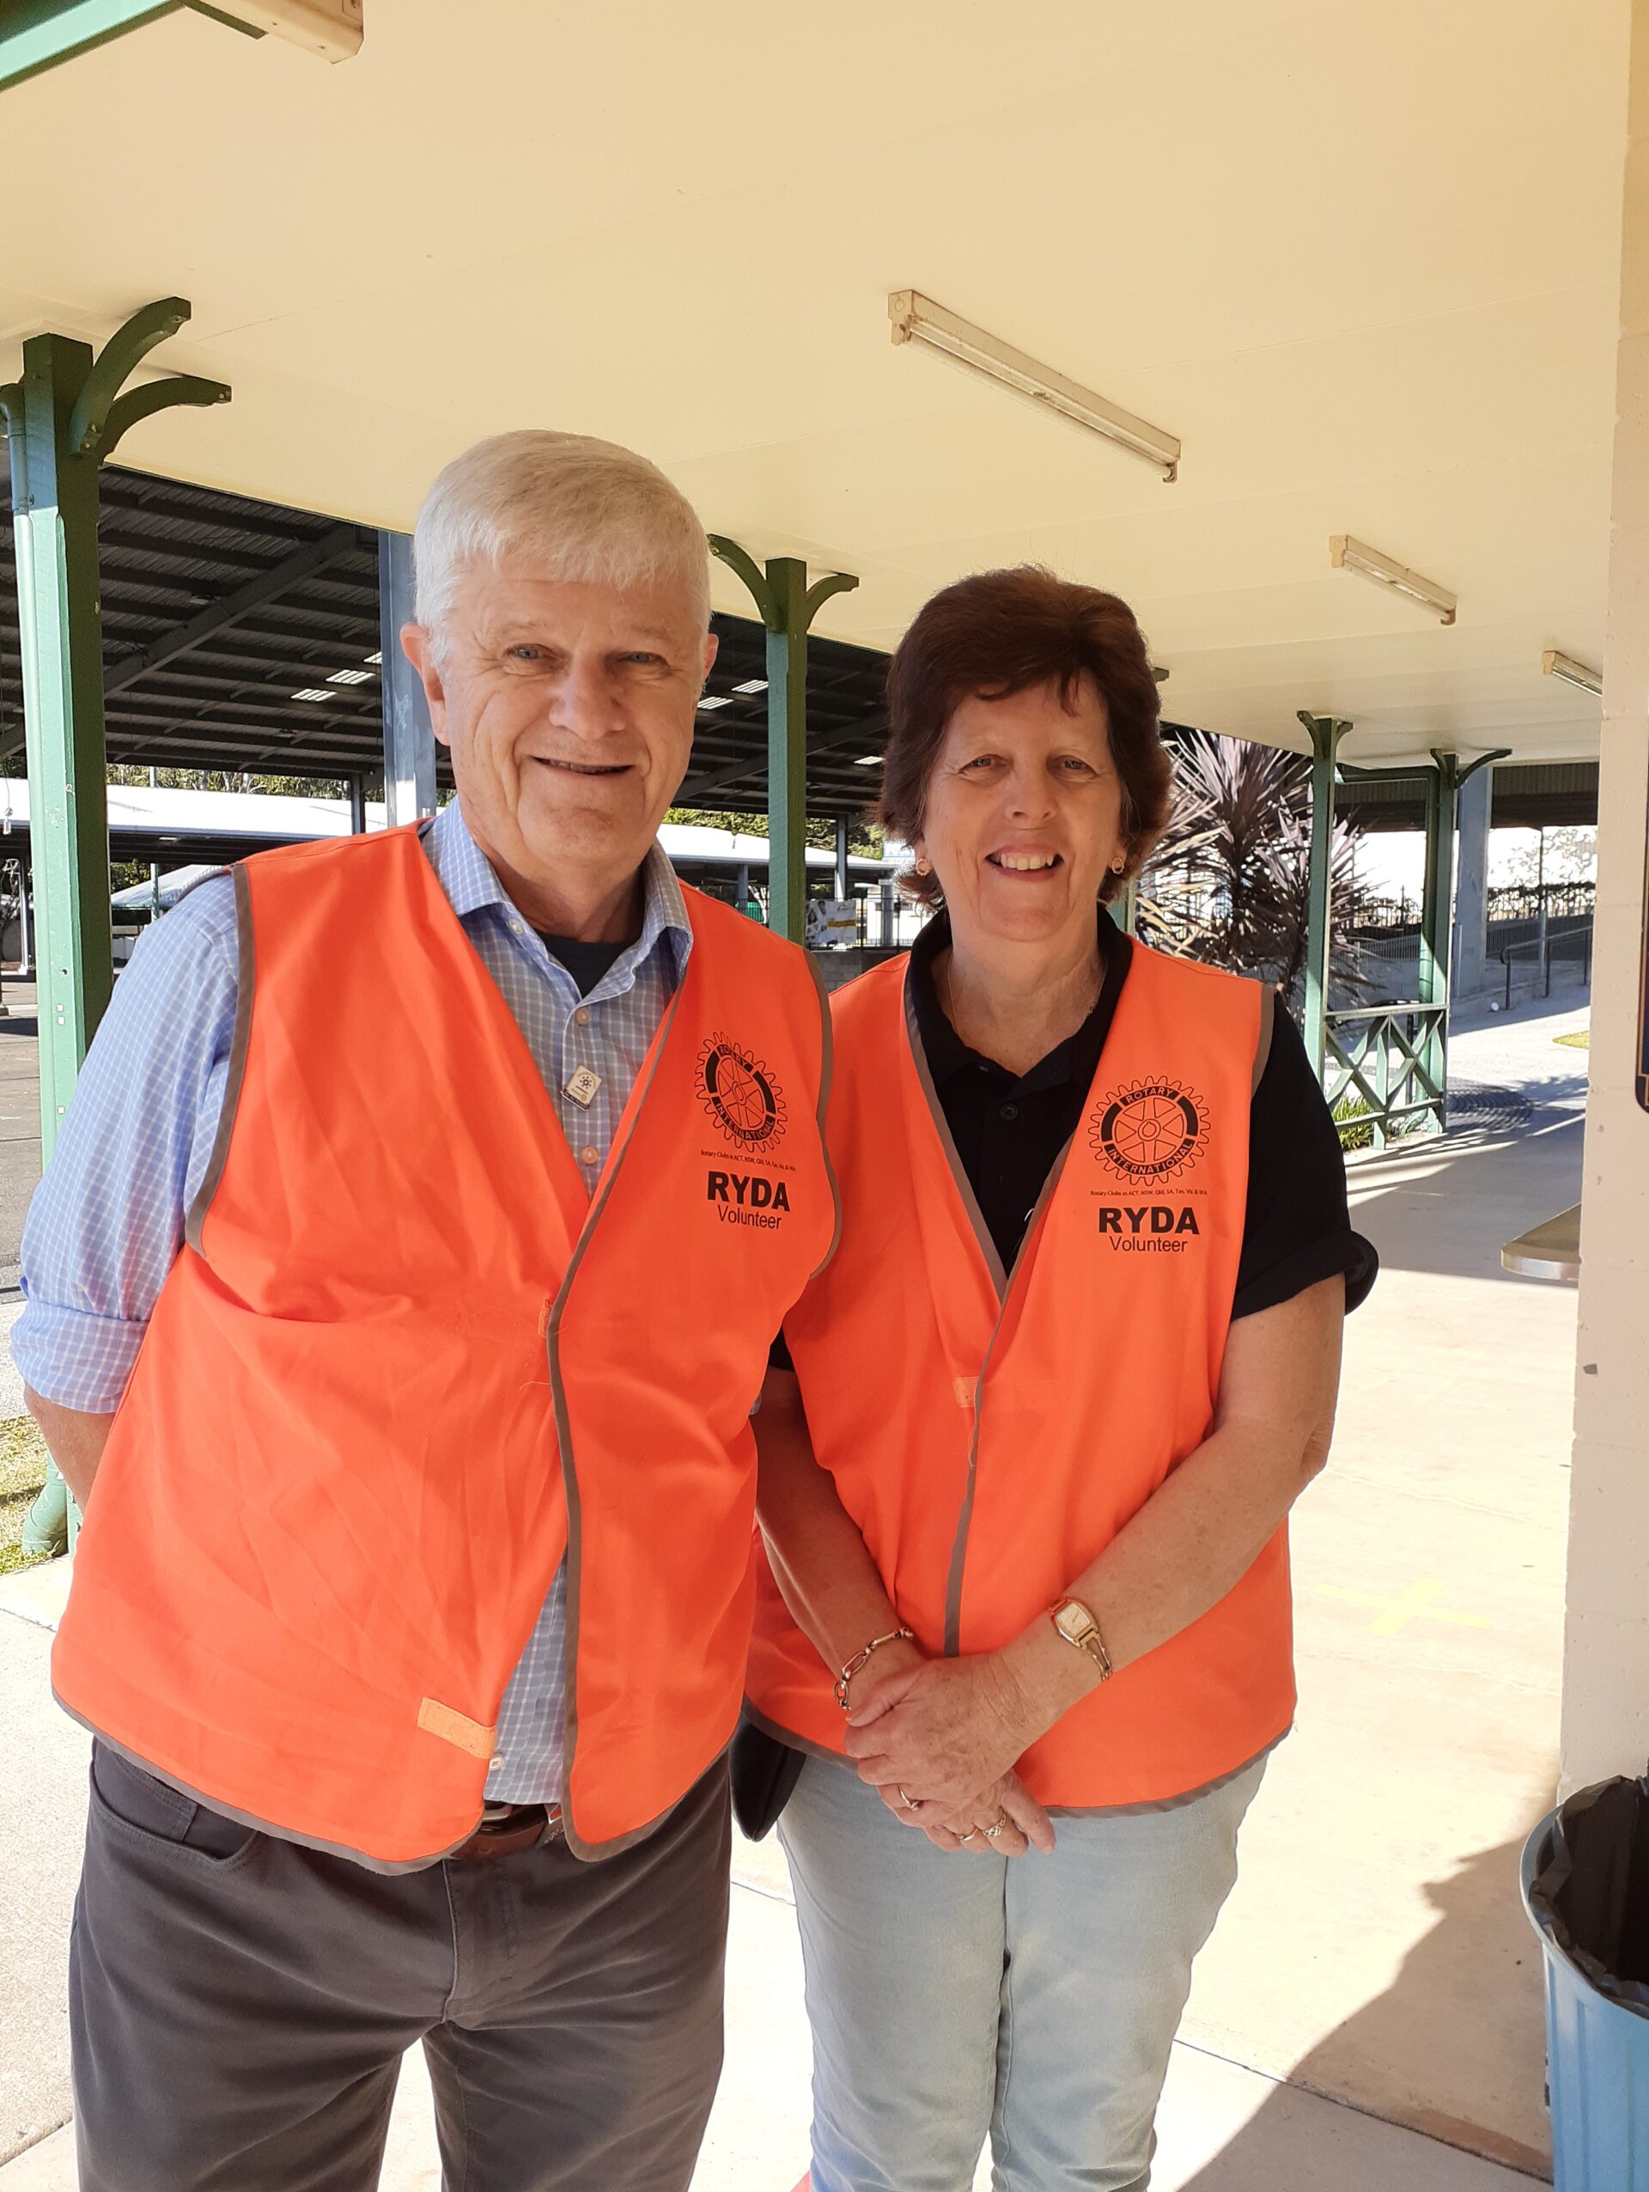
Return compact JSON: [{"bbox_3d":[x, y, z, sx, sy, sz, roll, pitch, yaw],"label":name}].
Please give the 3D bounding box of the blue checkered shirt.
[{"bbox_3d":[-0.250,0.122,1.170,0.560,0.640,0.330,-3,6,-28],"label":"blue checkered shirt"}]

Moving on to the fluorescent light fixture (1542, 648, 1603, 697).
[{"bbox_3d":[3.587,-1.967,8.123,0.052,0.100,1.230,4,7,36],"label":"fluorescent light fixture"}]

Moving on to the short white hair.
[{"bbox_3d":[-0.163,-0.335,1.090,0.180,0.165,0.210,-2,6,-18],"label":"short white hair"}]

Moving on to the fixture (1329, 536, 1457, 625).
[{"bbox_3d":[1.981,-1.762,5.910,0.052,0.100,1.230,4,7,36],"label":"fixture"}]

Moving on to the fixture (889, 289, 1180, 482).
[{"bbox_3d":[0.518,-1.573,3.881,0.052,0.100,1.230,4,7,36],"label":"fixture"}]

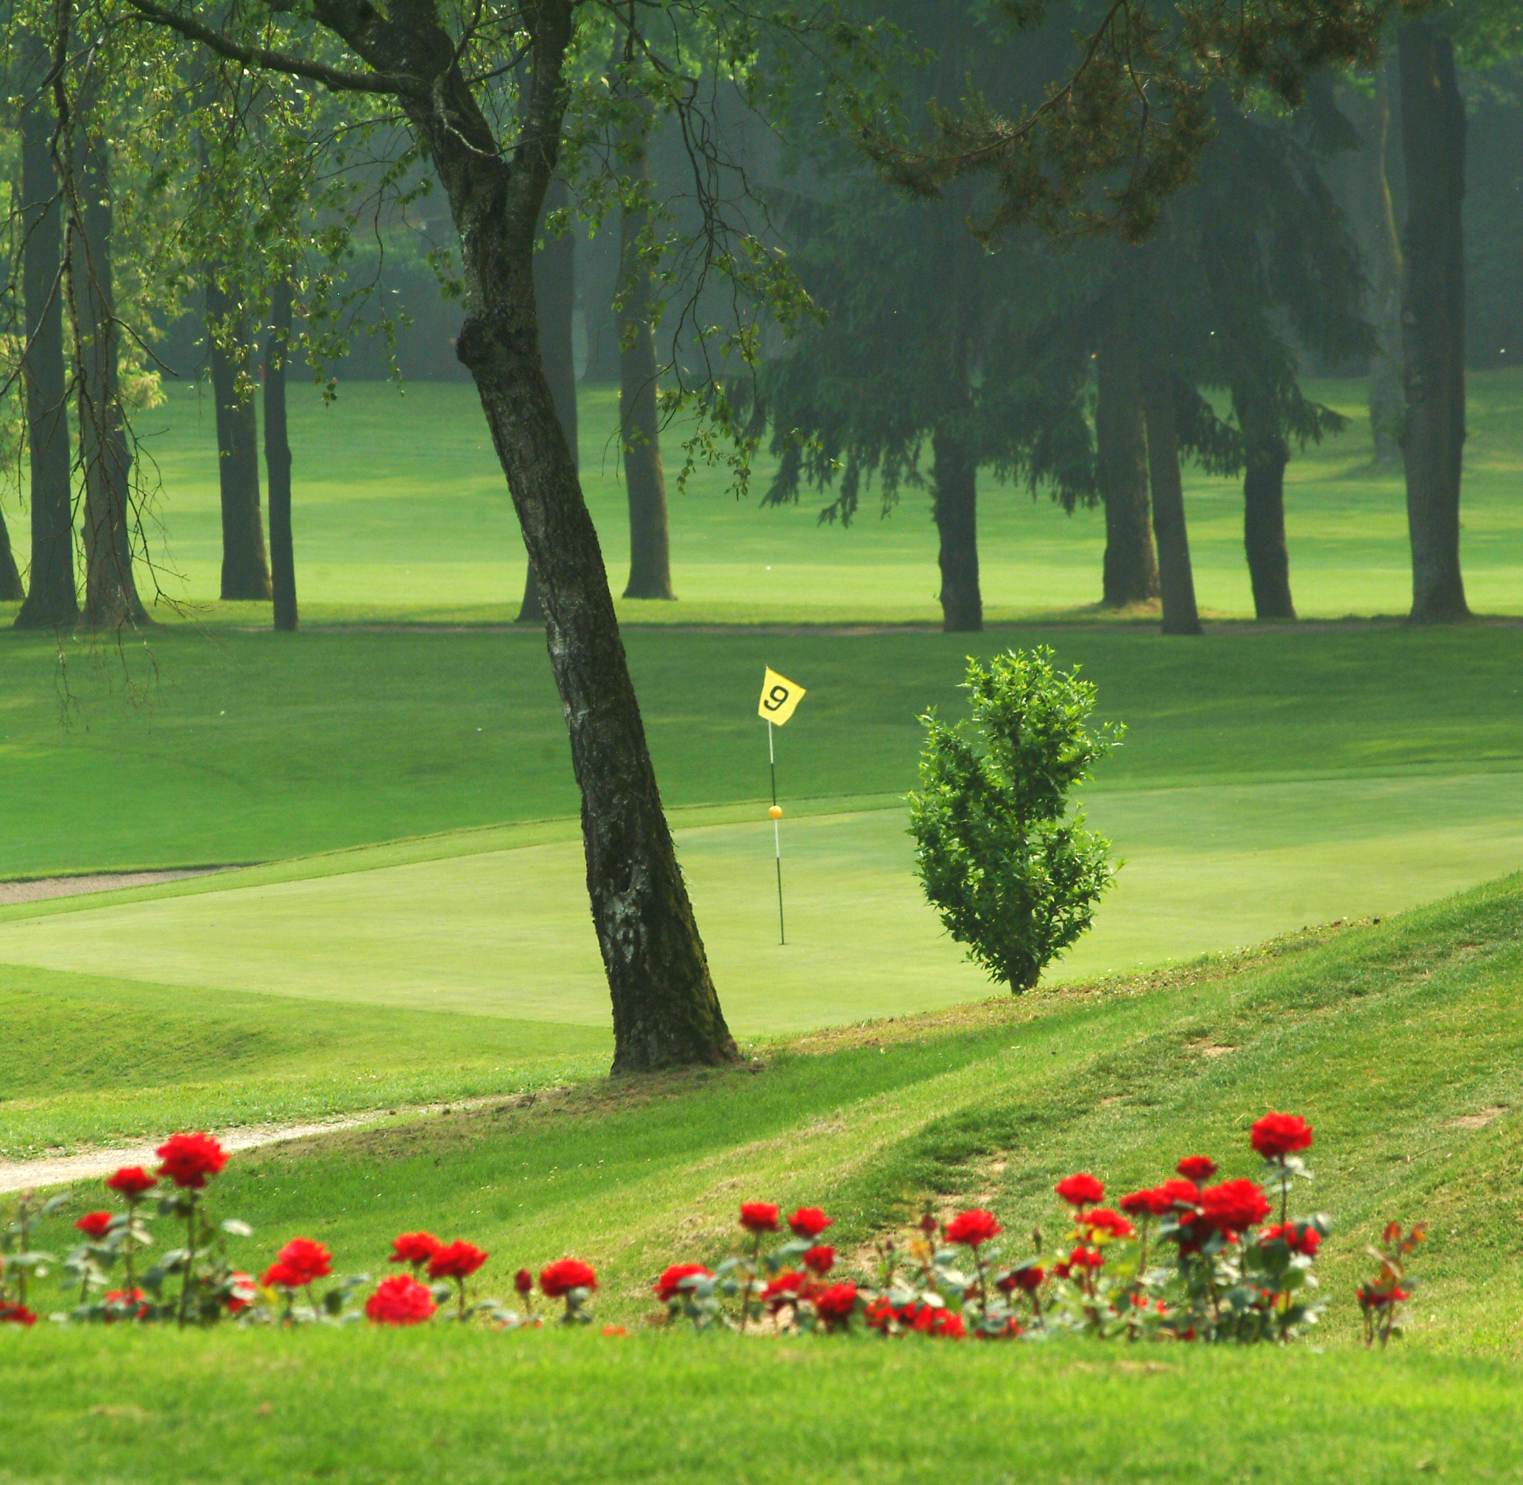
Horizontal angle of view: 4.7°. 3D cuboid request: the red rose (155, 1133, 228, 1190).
[{"bbox_3d":[-0.854,0.627,27.800,0.110,0.086,0.110,0,2,0],"label":"red rose"}]

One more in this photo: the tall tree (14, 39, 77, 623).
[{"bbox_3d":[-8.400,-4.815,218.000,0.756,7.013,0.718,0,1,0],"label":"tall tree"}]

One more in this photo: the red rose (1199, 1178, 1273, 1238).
[{"bbox_3d":[0.703,0.690,27.600,0.109,0.085,0.109,0,2,0],"label":"red rose"}]

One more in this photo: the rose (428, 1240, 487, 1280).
[{"bbox_3d":[-0.458,0.781,28.000,0.089,0.060,0.089,0,2,0],"label":"rose"}]

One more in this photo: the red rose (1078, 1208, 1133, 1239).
[{"bbox_3d":[0.576,0.802,31.000,0.090,0.053,0.086,0,1,0],"label":"red rose"}]

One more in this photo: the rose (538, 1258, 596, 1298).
[{"bbox_3d":[-0.294,0.808,28.000,0.087,0.060,0.087,0,2,0],"label":"rose"}]

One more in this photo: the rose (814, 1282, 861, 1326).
[{"bbox_3d":[0.128,0.938,31.000,0.079,0.074,0.075,0,1,0],"label":"rose"}]

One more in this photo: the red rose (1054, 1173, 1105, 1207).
[{"bbox_3d":[0.532,0.747,31.000,0.084,0.059,0.080,0,1,0],"label":"red rose"}]

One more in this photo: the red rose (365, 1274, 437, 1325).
[{"bbox_3d":[-0.524,0.813,27.000,0.102,0.080,0.098,0,2,0],"label":"red rose"}]

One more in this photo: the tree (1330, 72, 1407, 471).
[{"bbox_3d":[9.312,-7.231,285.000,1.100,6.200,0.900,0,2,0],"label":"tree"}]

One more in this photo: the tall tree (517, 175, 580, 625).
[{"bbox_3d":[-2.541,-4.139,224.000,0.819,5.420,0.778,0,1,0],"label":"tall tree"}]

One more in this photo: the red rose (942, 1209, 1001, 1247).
[{"bbox_3d":[0.305,0.707,27.000,0.086,0.060,0.082,0,2,0],"label":"red rose"}]

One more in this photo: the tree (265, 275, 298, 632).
[{"bbox_3d":[-5.496,-3.281,212.000,0.360,4.100,0.340,0,2,0],"label":"tree"}]

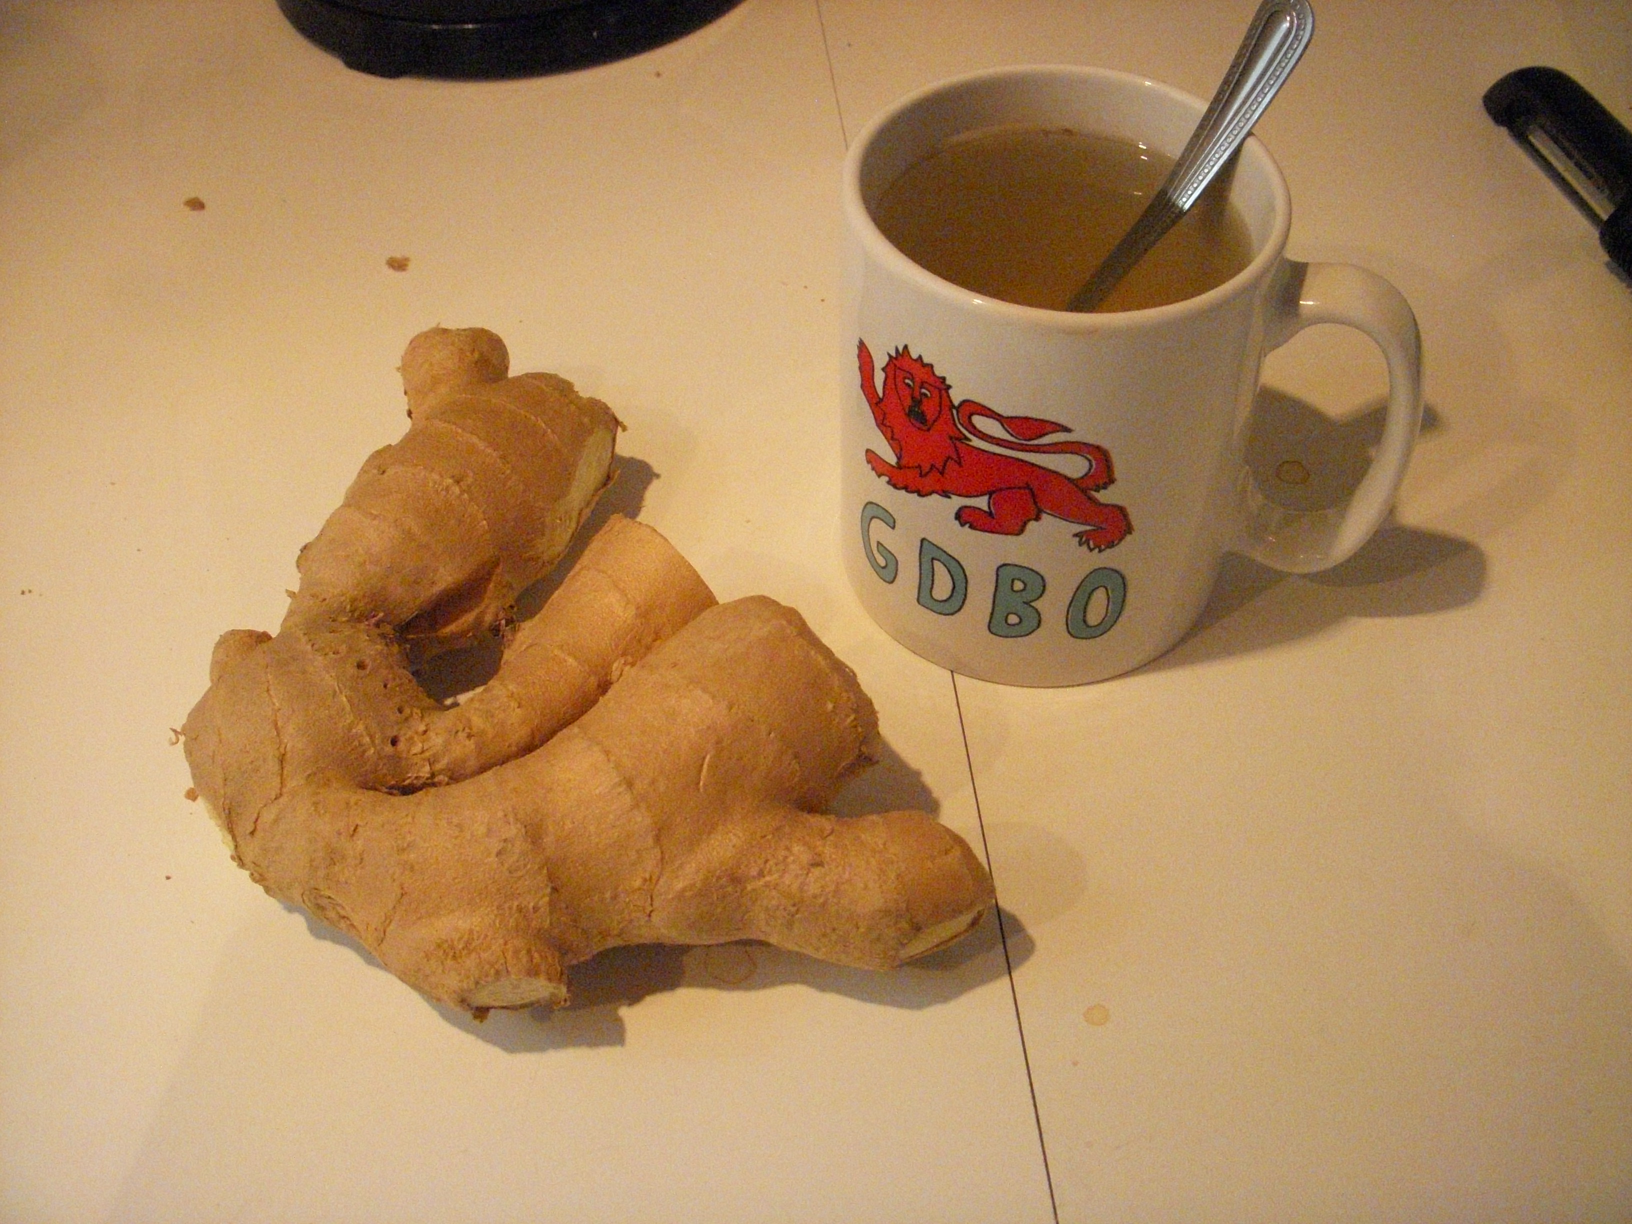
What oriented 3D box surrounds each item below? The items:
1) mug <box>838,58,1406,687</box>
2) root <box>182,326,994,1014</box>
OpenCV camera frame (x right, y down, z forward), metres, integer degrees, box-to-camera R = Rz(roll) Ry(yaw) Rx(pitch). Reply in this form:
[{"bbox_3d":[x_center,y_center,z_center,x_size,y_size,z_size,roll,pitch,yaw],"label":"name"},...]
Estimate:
[{"bbox_3d":[0.060,-0.043,0.358,0.111,0.094,0.082,11,49,11],"label":"mug"},{"bbox_3d":[-0.066,0.010,0.344,0.113,0.048,0.192,-27,52,-22],"label":"root"}]

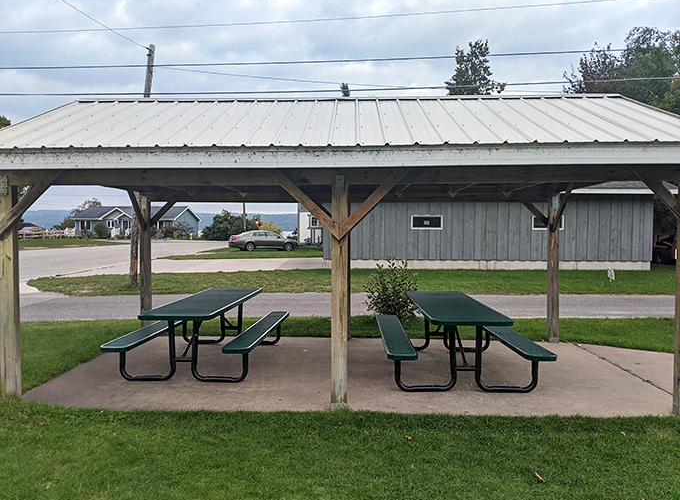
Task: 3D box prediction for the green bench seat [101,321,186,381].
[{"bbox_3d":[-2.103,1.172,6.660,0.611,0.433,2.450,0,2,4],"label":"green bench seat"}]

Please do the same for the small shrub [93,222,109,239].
[{"bbox_3d":[-39.428,-3.151,87.500,2.200,2.650,2.200,0,2,13],"label":"small shrub"}]

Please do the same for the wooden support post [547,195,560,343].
[{"bbox_3d":[3.167,0.287,7.852,0.140,2.177,0.140,0,2,2],"label":"wooden support post"}]

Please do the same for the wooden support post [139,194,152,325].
[{"bbox_3d":[-2.990,0.256,8.138,0.140,2.157,0.140,0,2,2],"label":"wooden support post"}]

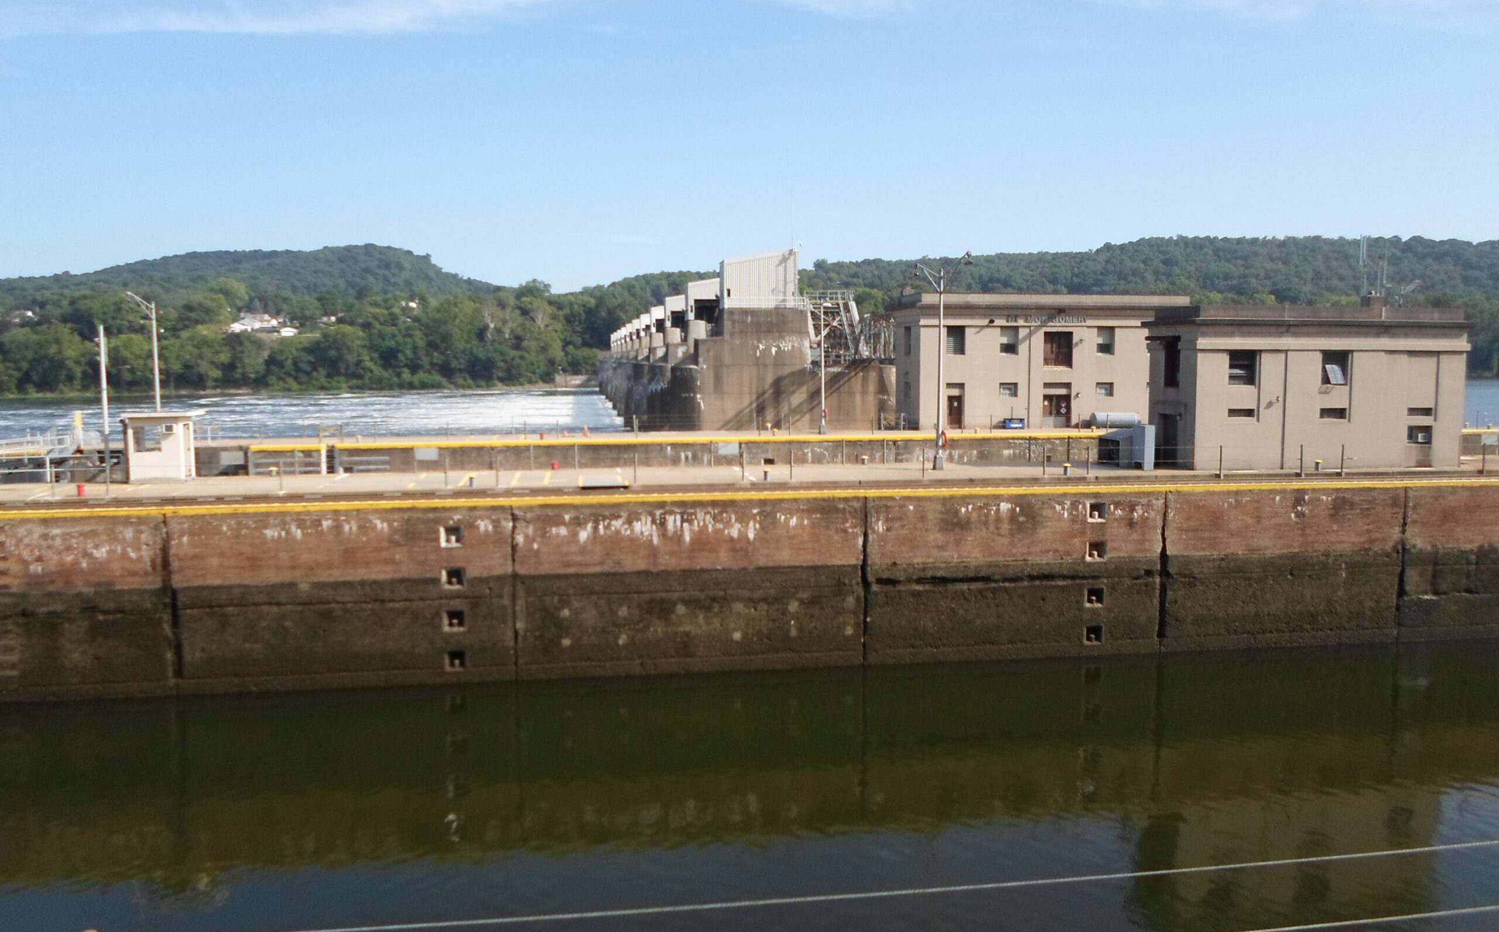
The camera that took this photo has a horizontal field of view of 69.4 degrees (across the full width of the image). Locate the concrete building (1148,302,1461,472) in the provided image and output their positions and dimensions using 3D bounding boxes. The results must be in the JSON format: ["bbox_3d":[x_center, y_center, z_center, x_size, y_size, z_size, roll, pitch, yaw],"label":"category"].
[{"bbox_3d":[27.839,-4.004,54.525,14.600,7.850,5.100,-1,6,-9],"label":"concrete building"}]

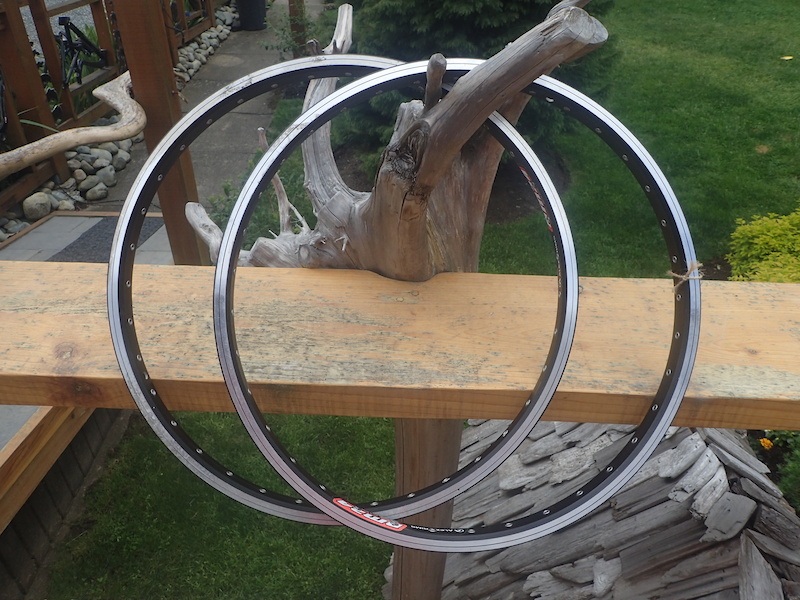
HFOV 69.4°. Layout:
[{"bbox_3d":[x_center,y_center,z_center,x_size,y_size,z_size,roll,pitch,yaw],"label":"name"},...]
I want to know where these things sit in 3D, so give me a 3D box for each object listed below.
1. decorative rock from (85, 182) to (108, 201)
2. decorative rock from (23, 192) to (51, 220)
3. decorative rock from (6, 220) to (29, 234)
[{"bbox_3d":[-1.855,-0.666,3.541,0.125,0.105,0.100,-23,39,-32],"label":"decorative rock"},{"bbox_3d":[-2.083,-0.539,3.320,0.138,0.152,0.138,-19,37,-28],"label":"decorative rock"},{"bbox_3d":[-2.109,-0.400,3.195,0.086,0.049,0.115,20,37,28],"label":"decorative rock"}]

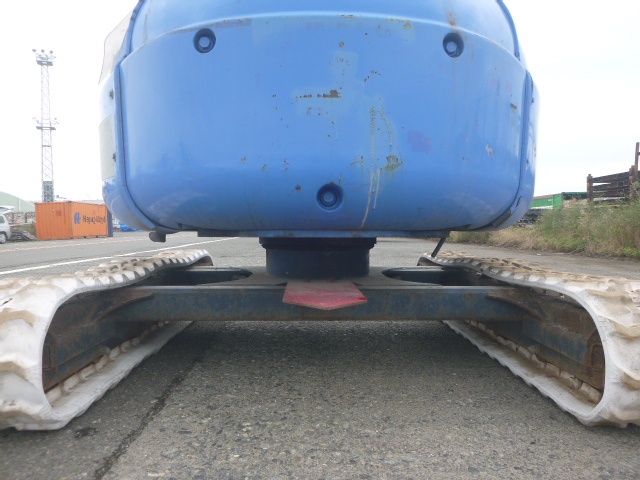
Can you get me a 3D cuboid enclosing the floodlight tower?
[{"bbox_3d":[-38.659,-13.628,65.403,3.500,26.500,3.300,-2,2,-26],"label":"floodlight tower"}]

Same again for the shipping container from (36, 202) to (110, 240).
[{"bbox_3d":[-18.766,-1.408,35.450,2.438,2.591,6.058,-1,2,-2],"label":"shipping container"}]

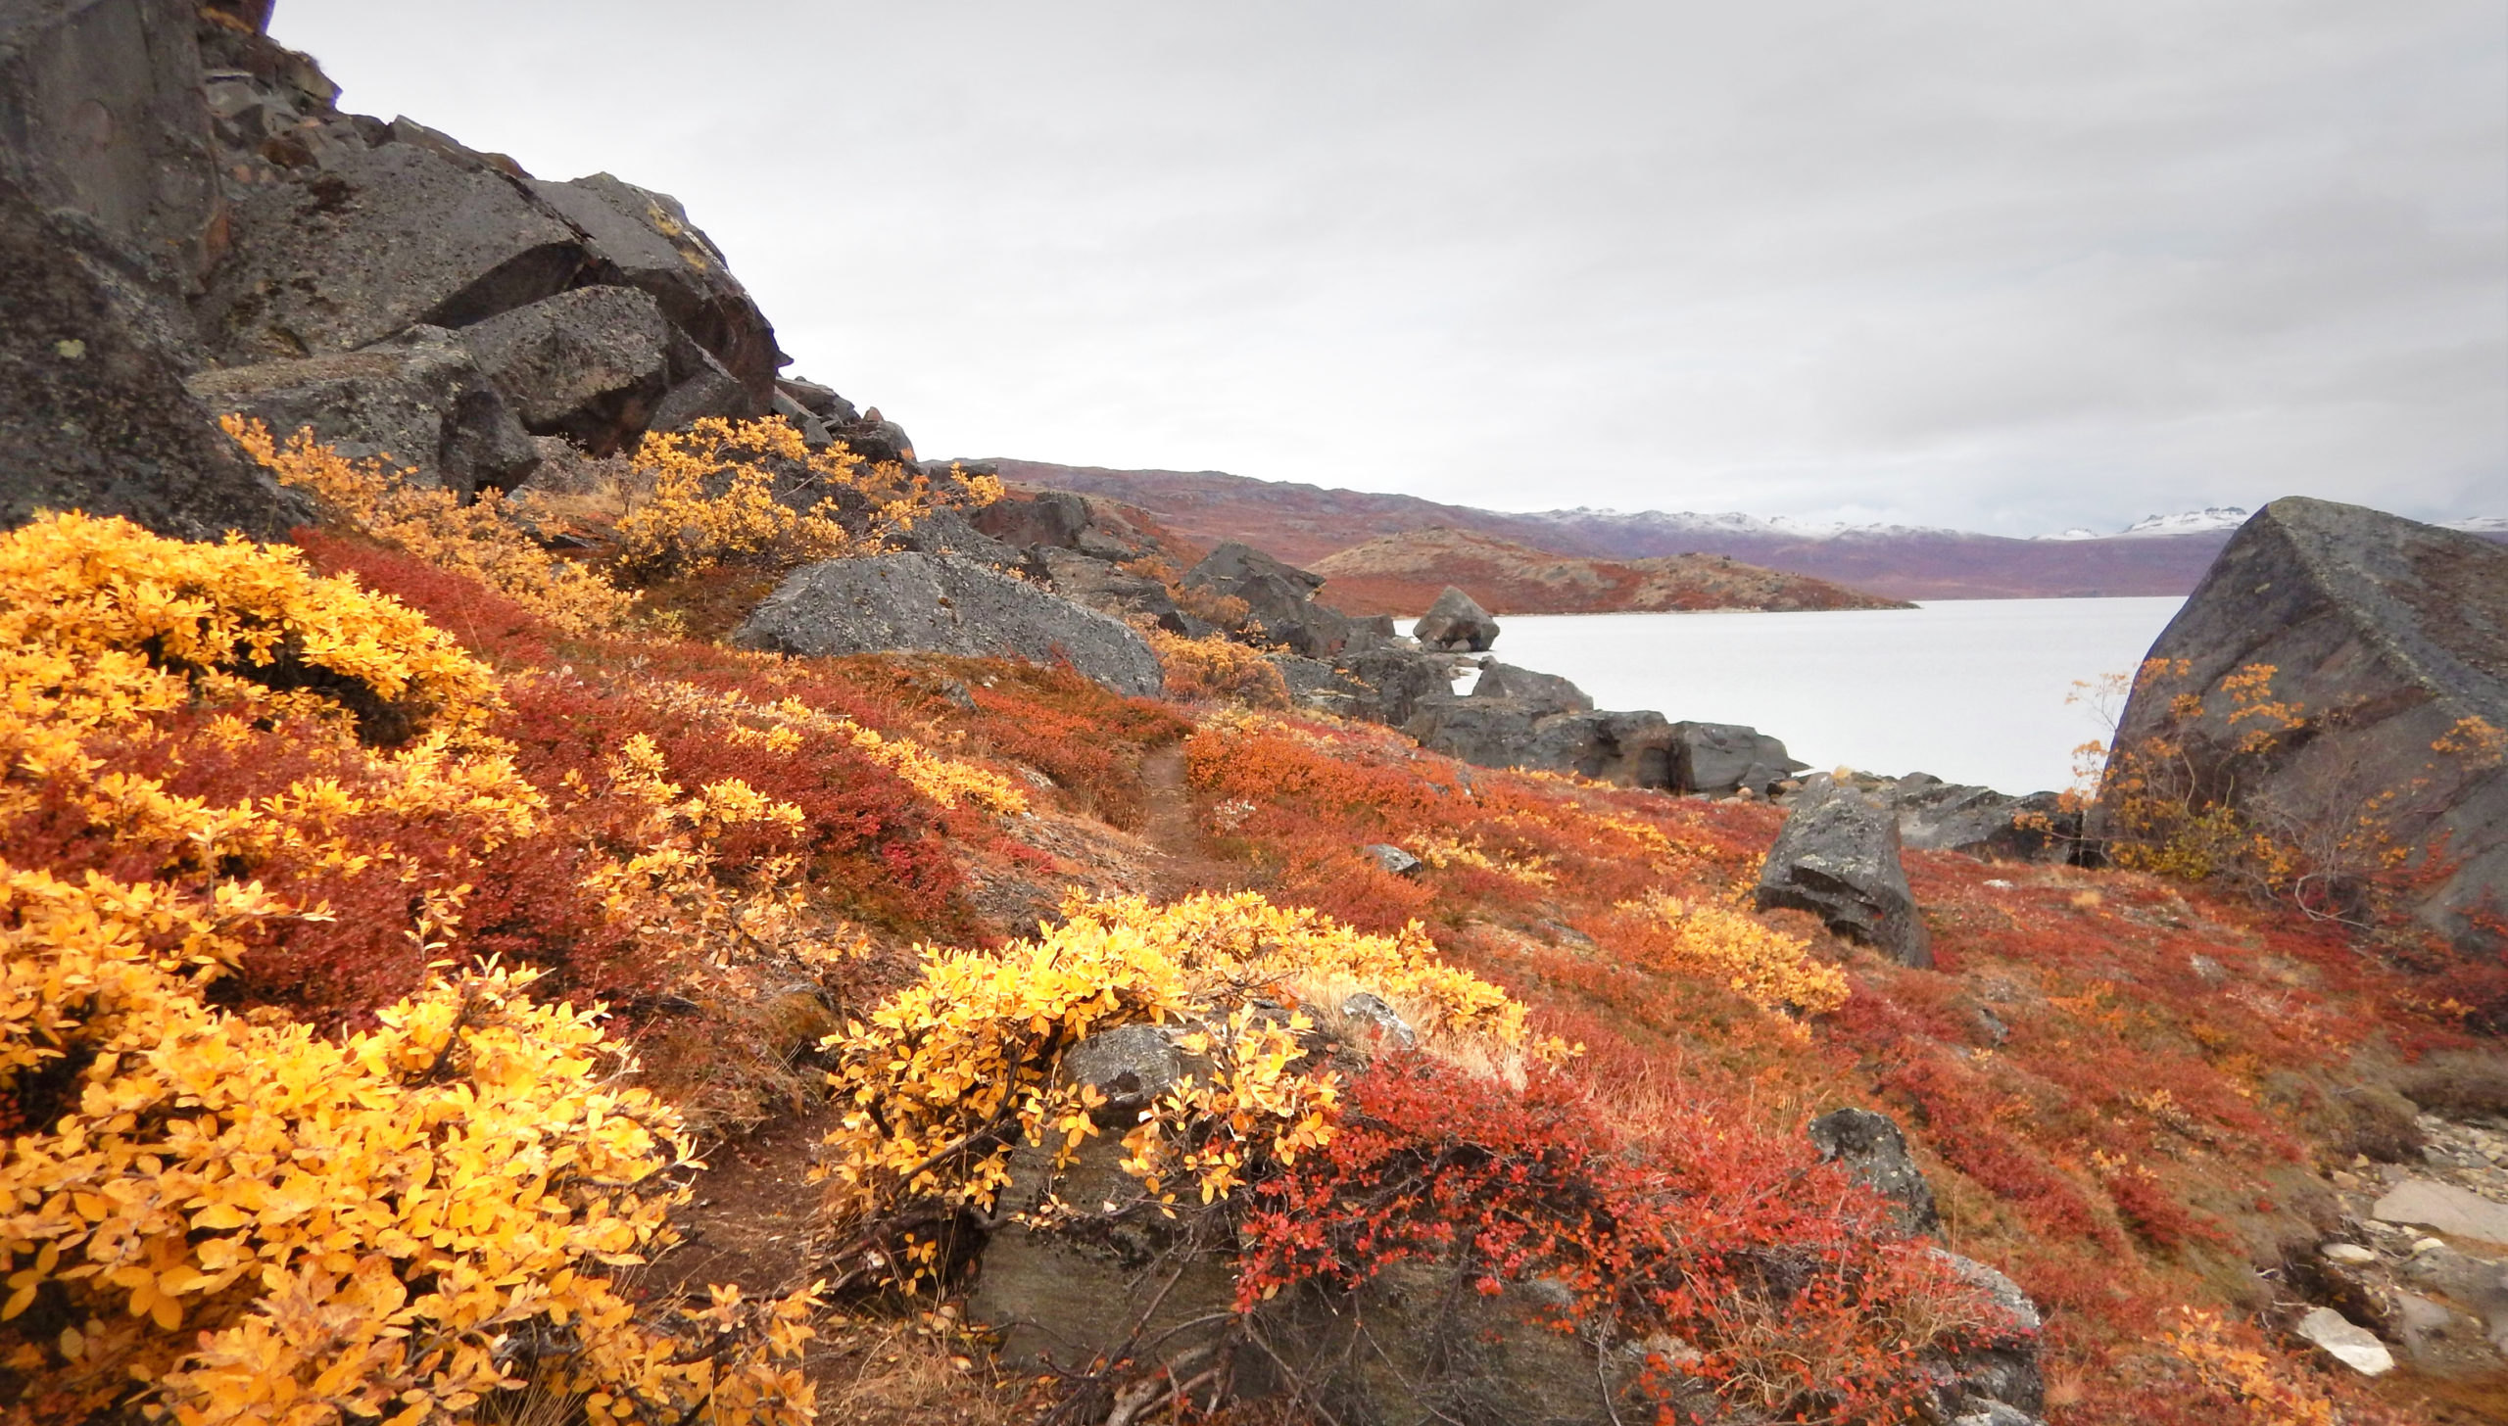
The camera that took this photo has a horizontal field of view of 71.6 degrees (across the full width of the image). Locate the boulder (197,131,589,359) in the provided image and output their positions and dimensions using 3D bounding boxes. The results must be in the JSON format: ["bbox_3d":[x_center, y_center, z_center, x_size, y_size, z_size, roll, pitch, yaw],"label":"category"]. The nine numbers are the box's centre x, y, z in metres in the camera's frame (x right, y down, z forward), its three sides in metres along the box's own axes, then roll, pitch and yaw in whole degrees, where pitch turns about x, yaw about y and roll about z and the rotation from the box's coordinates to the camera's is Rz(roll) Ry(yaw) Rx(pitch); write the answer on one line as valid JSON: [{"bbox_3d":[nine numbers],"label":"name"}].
[{"bbox_3d":[-7.476,-4.016,15.200,2.800,1.600,1.900,-3,4,-26],"label":"boulder"}]

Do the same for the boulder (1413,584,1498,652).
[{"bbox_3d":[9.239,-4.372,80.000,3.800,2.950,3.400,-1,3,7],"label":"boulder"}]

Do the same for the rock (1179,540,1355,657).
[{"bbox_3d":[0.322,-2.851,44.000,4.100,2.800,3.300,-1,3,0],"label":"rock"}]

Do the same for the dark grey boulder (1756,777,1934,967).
[{"bbox_3d":[2.964,0.778,8.800,0.806,0.896,0.850,0,3,10],"label":"dark grey boulder"}]

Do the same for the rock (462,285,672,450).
[{"bbox_3d":[-5.466,-2.776,13.800,1.400,1.100,1.200,-2,4,-21],"label":"rock"}]

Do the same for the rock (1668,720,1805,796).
[{"bbox_3d":[5.145,0.463,18.500,1.409,0.756,1.200,0,4,15],"label":"rock"}]

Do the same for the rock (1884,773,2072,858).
[{"bbox_3d":[7.059,1.006,17.000,1.500,0.720,1.300,0,4,23],"label":"rock"}]

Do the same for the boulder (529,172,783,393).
[{"bbox_3d":[-4.769,-3.360,14.000,1.647,1.623,1.900,0,3,10],"label":"boulder"}]

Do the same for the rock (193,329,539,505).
[{"bbox_3d":[-6.467,-2.165,12.600,2.000,1.100,1.400,-1,3,0],"label":"rock"}]

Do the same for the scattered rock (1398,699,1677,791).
[{"bbox_3d":[3.160,0.304,19.000,2.840,0.914,1.600,0,4,15],"label":"scattered rock"}]

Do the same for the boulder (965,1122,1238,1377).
[{"bbox_3d":[-0.265,0.986,3.250,0.540,0.450,0.450,-1,3,0],"label":"boulder"}]

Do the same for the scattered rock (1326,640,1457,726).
[{"bbox_3d":[2.383,-0.524,30.000,2.100,1.450,1.800,-1,3,5],"label":"scattered rock"}]

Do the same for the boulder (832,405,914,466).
[{"bbox_3d":[-4.602,-3.348,21.000,0.950,0.720,0.850,-2,3,-12],"label":"boulder"}]

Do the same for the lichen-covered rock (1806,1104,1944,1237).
[{"bbox_3d":[1.460,1.086,4.100,0.290,0.320,0.300,-1,3,0],"label":"lichen-covered rock"}]

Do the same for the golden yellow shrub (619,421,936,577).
[{"bbox_3d":[-2.982,-1.319,11.000,1.790,0.974,1.300,-1,3,0],"label":"golden yellow shrub"}]

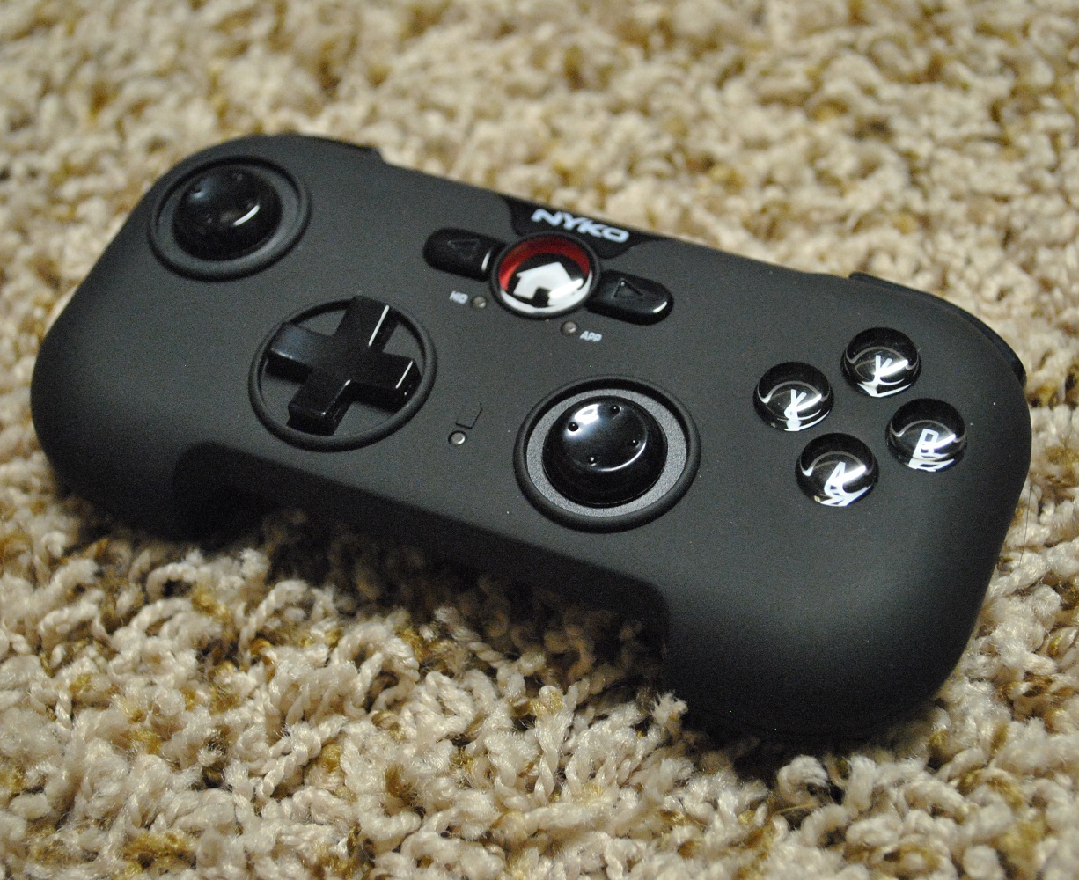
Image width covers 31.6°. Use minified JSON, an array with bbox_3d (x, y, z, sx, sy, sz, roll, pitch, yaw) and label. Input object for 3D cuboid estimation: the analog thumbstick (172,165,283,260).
[{"bbox_3d":[-0.044,-0.032,0.264,0.016,0.005,0.016,-4,56,6],"label":"analog thumbstick"}]

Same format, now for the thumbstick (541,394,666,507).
[{"bbox_3d":[0.008,0.000,0.234,0.016,0.005,0.016,-4,56,6],"label":"thumbstick"}]

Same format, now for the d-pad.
[{"bbox_3d":[-0.025,-0.010,0.247,0.019,0.005,0.018,17,61,19],"label":"d-pad"}]

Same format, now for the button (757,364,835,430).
[{"bbox_3d":[0.031,-0.006,0.235,0.010,0.003,0.010,-4,56,6],"label":"button"}]

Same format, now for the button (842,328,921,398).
[{"bbox_3d":[0.042,-0.010,0.236,0.010,0.003,0.010,-4,56,6],"label":"button"}]

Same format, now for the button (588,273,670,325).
[{"bbox_3d":[0.011,-0.019,0.248,0.011,0.002,0.006,17,61,19],"label":"button"}]

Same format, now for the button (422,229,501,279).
[{"bbox_3d":[-0.010,-0.025,0.256,0.011,0.002,0.006,17,61,19],"label":"button"}]

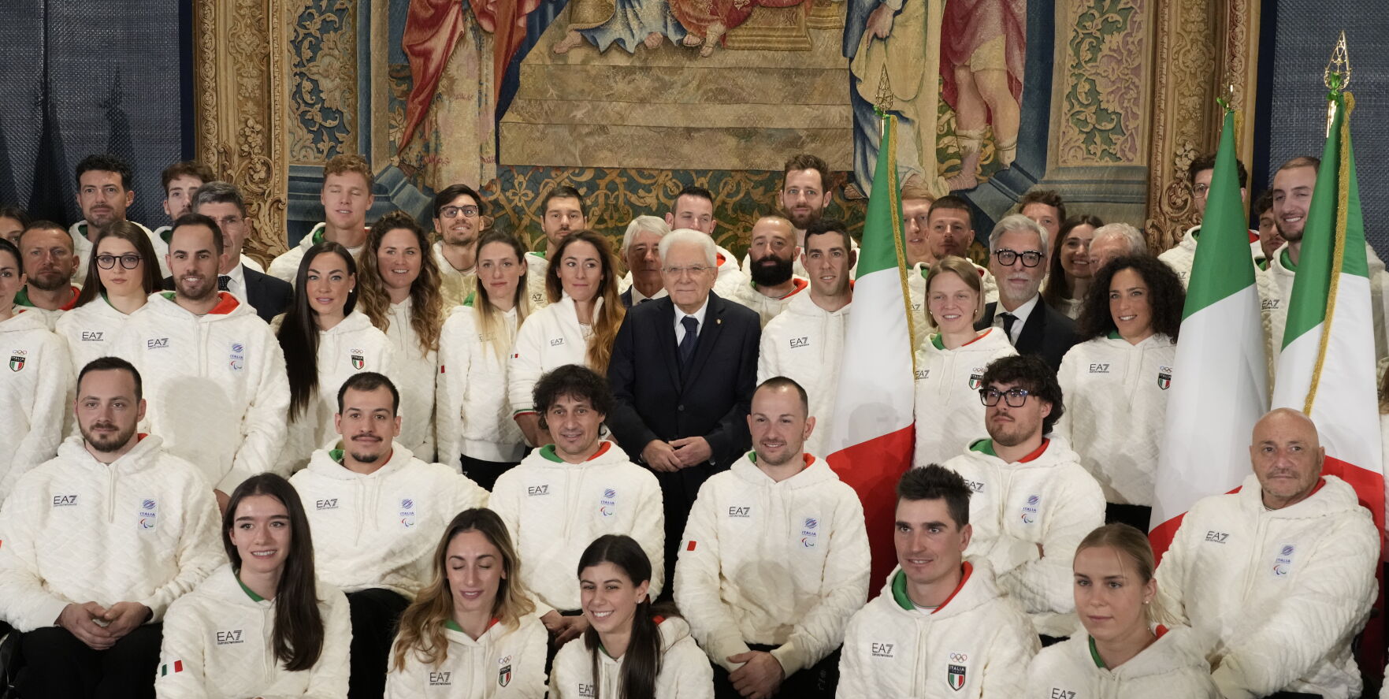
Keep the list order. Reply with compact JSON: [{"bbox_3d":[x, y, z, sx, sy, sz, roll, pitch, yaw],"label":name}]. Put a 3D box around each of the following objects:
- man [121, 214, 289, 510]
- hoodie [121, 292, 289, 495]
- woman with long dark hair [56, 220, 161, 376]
[{"bbox_3d":[-1.480,0.453,4.780,0.520,1.740,0.350,0,4,-11],"label":"man"},{"bbox_3d":[-1.468,0.170,4.740,0.520,0.690,0.340,0,4,-11],"label":"hoodie"},{"bbox_3d":[-1.772,0.437,4.963,0.460,1.680,0.330,-1,4,-12],"label":"woman with long dark hair"}]

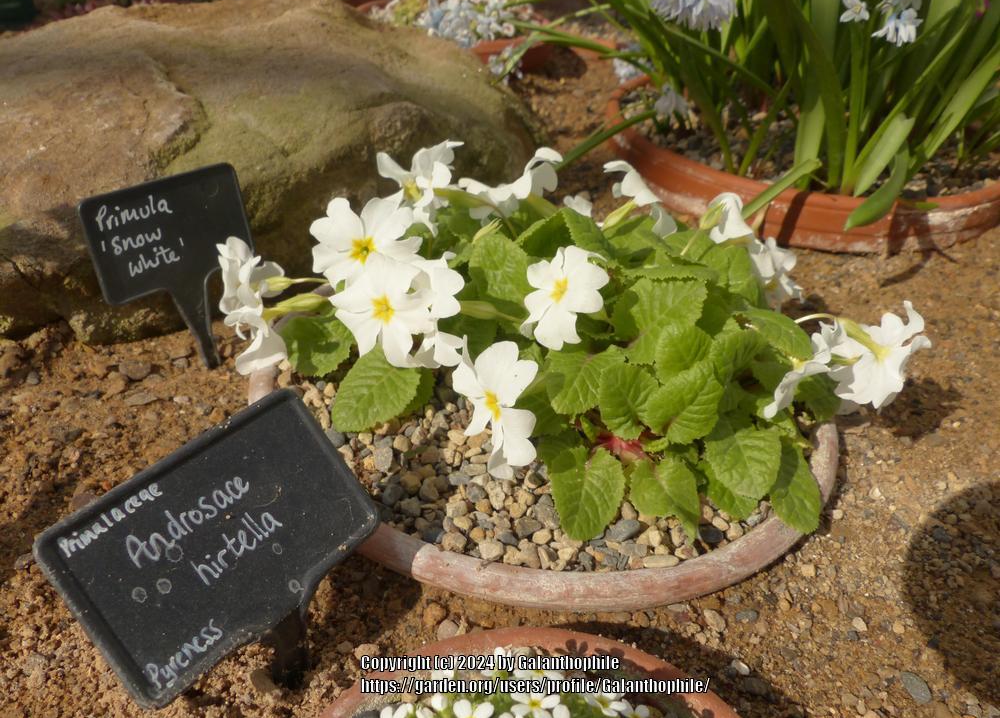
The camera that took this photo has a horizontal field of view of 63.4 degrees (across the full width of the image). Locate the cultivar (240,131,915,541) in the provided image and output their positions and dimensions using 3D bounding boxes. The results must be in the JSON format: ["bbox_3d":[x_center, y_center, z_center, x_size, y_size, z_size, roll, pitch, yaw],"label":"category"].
[{"bbox_3d":[0.025,-0.021,0.276,0.242,0.075,0.185,5,34,0],"label":"cultivar"}]

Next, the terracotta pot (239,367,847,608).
[{"bbox_3d":[0.013,0.041,0.317,0.206,0.100,0.206,4,34,-2],"label":"terracotta pot"}]

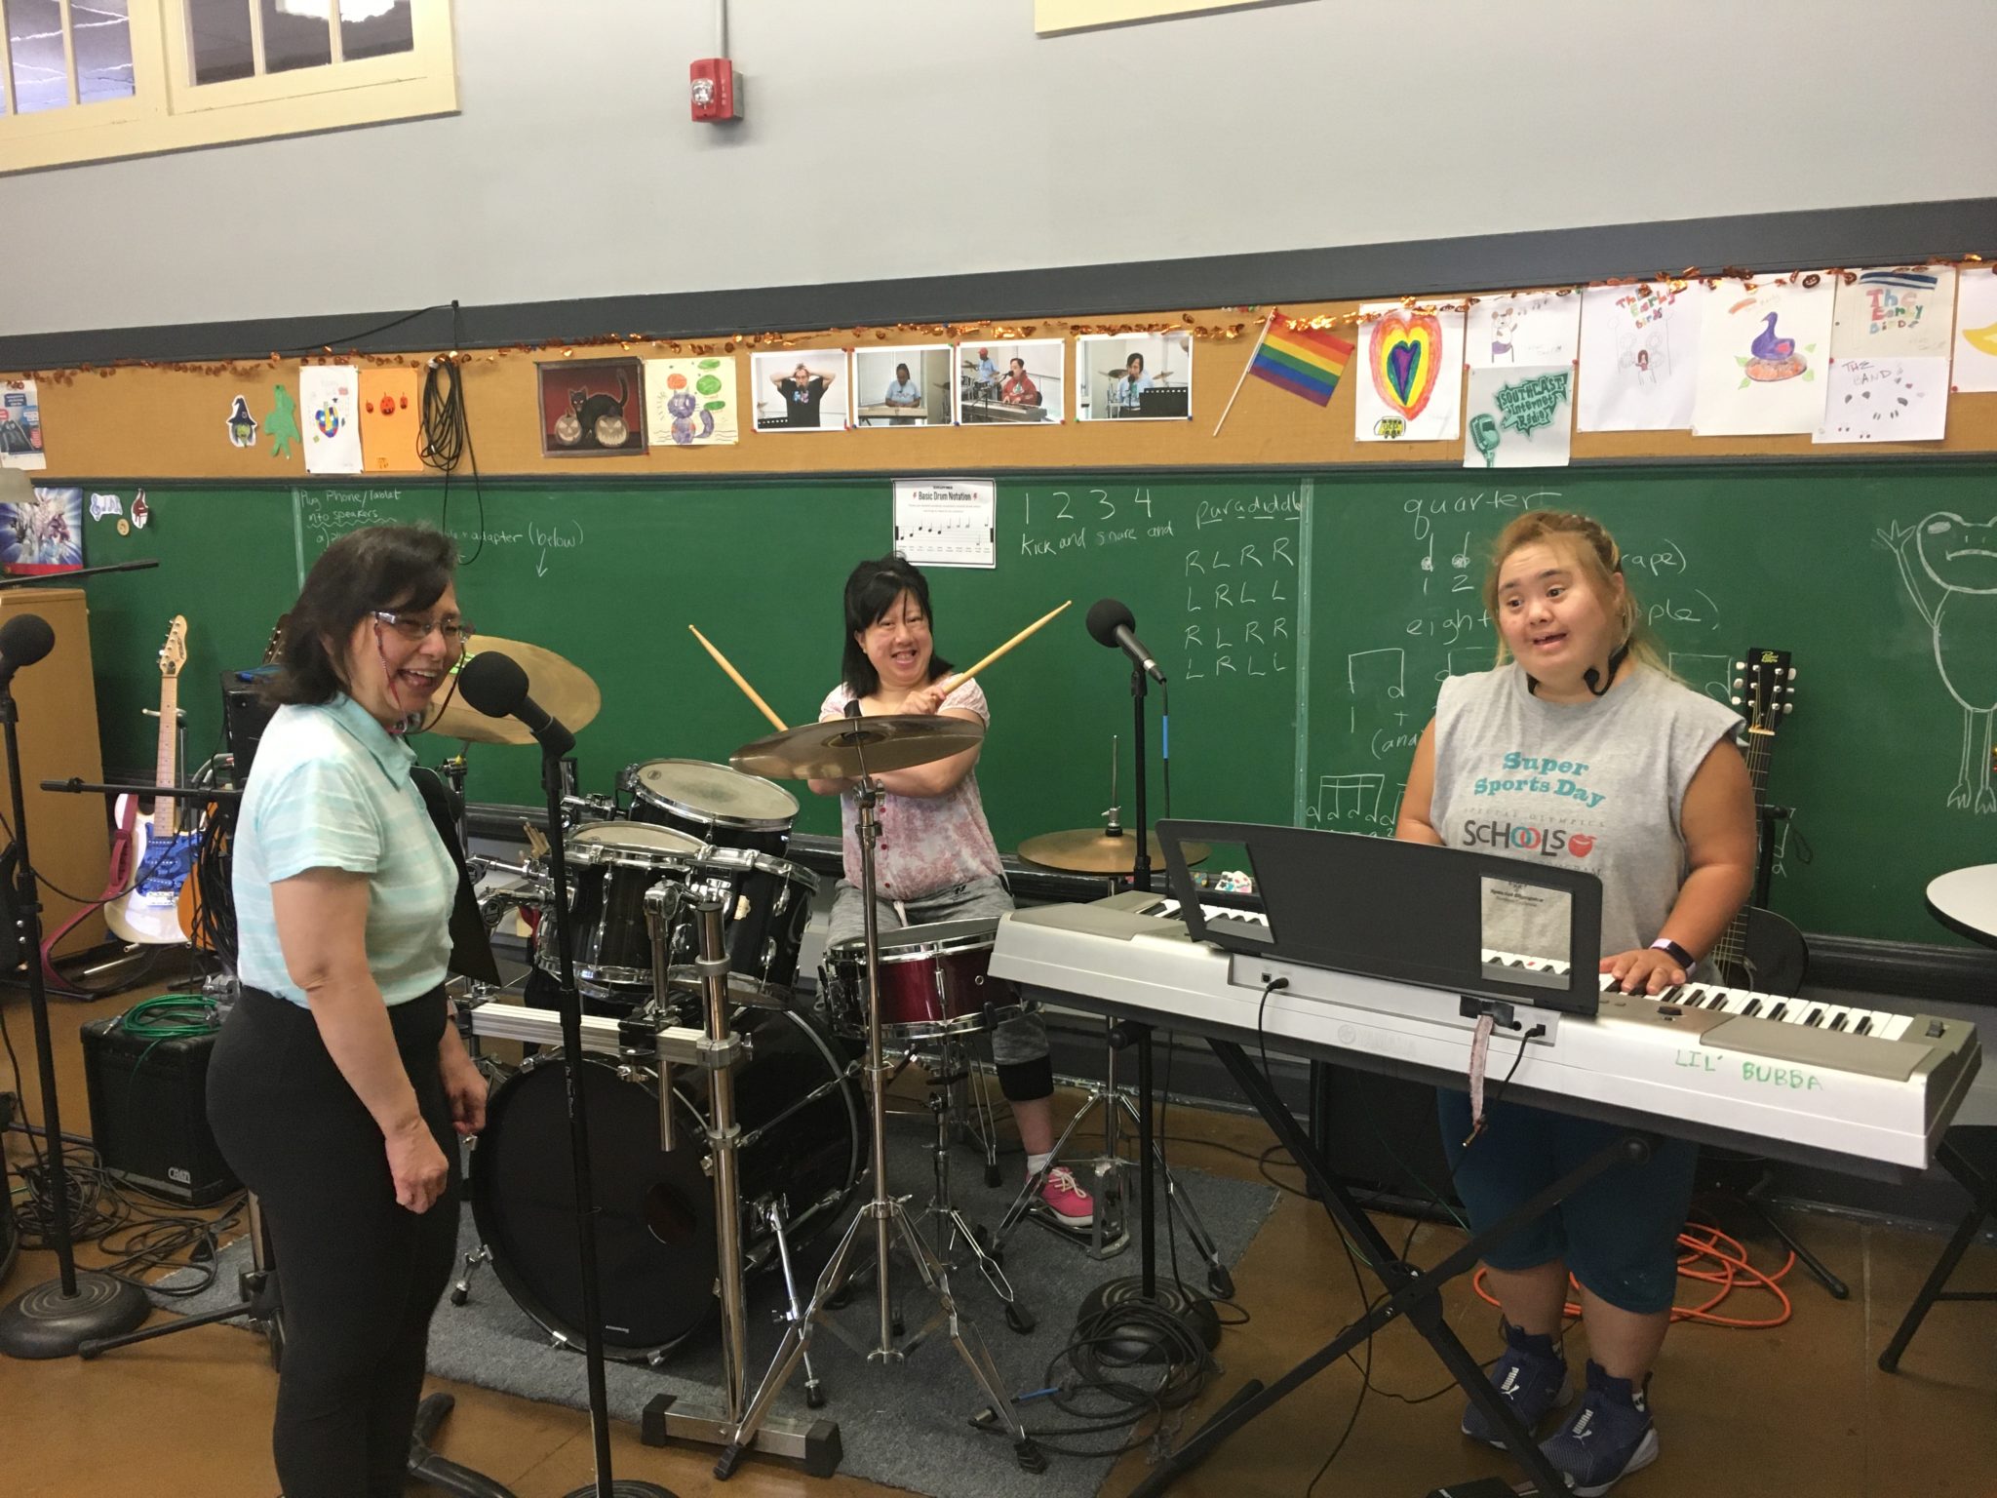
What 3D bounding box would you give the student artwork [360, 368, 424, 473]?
[{"bbox_3d":[-1.685,-0.910,4.638,0.217,0.281,0.010,4,10,25],"label":"student artwork"}]

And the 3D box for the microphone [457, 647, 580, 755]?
[{"bbox_3d":[-0.597,-0.057,2.080,0.085,0.085,0.182,8,-26,44],"label":"microphone"}]

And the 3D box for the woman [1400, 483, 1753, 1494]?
[{"bbox_3d":[0.859,0.376,2.472,0.520,1.435,0.460,6,12,34],"label":"woman"}]

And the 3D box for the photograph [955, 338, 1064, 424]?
[{"bbox_3d":[0.028,-0.843,3.853,0.270,0.185,0.008,4,11,25],"label":"photograph"}]

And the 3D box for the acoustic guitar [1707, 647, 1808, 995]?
[{"bbox_3d":[1.372,0.270,3.074,0.380,0.980,0.115,5,-8,30],"label":"acoustic guitar"}]

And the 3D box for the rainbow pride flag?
[{"bbox_3d":[0.640,-0.822,3.531,0.192,0.128,0.012,28,20,19],"label":"rainbow pride flag"}]

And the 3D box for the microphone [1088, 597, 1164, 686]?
[{"bbox_3d":[0.212,-0.176,2.745,0.078,0.078,0.185,-11,52,-44],"label":"microphone"}]

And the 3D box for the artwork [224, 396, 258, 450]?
[{"bbox_3d":[-2.205,-0.953,4.881,0.130,0.154,0.010,4,10,25],"label":"artwork"}]

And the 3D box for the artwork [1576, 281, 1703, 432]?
[{"bbox_3d":[1.246,-0.759,3.256,0.216,0.280,0.010,4,10,25],"label":"artwork"}]

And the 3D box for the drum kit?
[{"bbox_3d":[-0.484,0.430,2.917,1.500,1.120,0.910,4,11,27],"label":"drum kit"}]

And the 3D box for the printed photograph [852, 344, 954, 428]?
[{"bbox_3d":[-0.228,-0.861,3.974,0.264,0.184,0.008,4,11,25],"label":"printed photograph"}]

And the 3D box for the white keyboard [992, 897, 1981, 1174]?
[{"bbox_3d":[0.592,0.305,2.221,1.200,0.127,0.410,7,12,37],"label":"white keyboard"}]

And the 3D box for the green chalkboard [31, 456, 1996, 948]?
[{"bbox_3d":[-0.619,-0.238,4.248,5.750,0.928,0.040,4,10,25],"label":"green chalkboard"}]

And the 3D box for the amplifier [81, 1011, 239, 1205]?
[{"bbox_3d":[-1.721,0.740,3.542,0.325,0.335,0.215,4,11,28],"label":"amplifier"}]

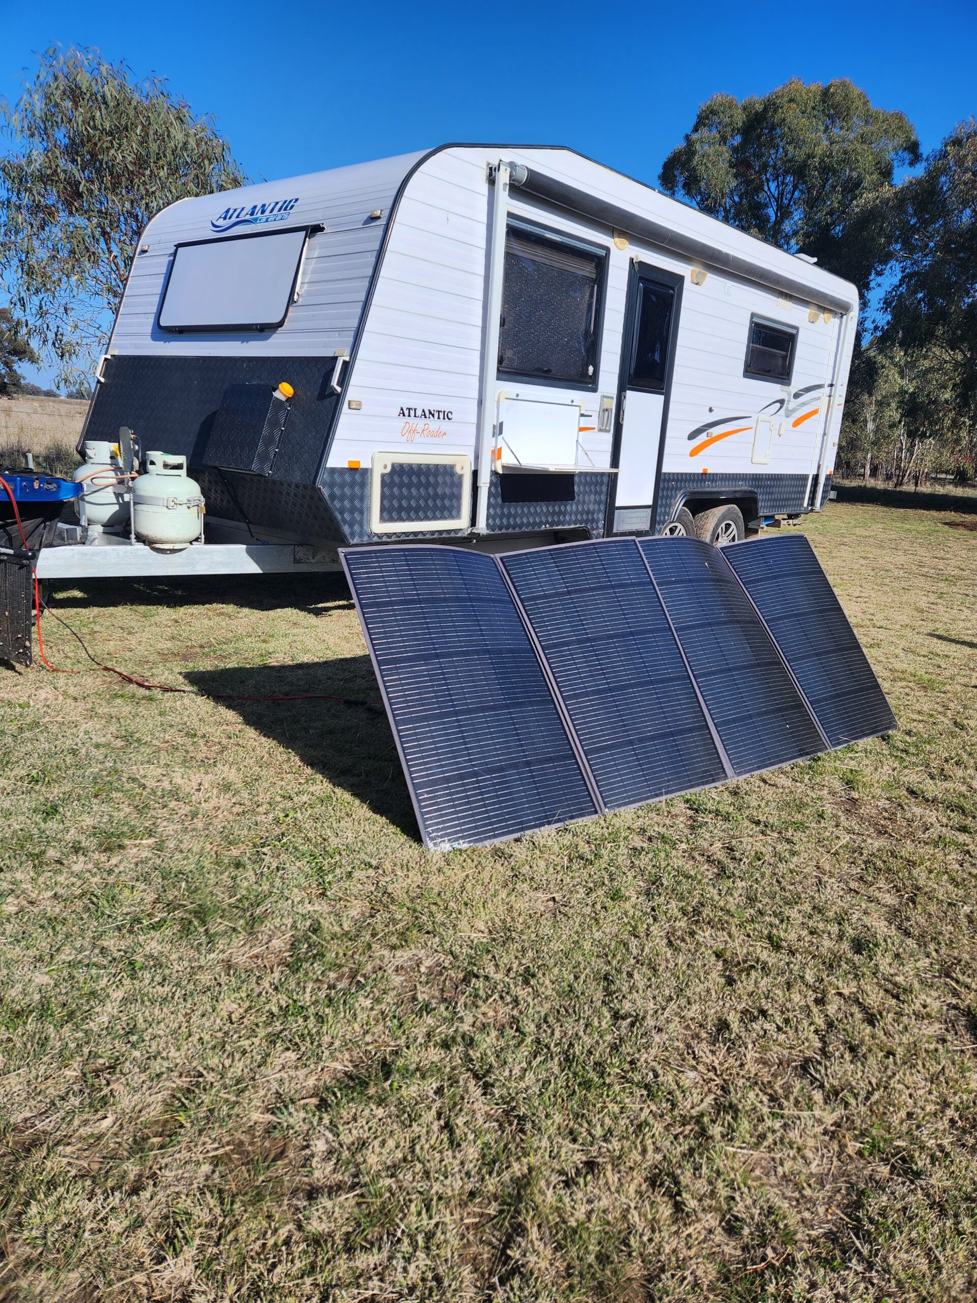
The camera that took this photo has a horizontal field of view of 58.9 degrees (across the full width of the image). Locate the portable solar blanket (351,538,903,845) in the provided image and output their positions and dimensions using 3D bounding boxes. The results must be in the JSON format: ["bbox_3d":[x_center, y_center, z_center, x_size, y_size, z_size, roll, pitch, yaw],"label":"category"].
[{"bbox_3d":[0.695,0.033,3.551,2.600,1.080,0.190,-7,-21,-34],"label":"portable solar blanket"}]

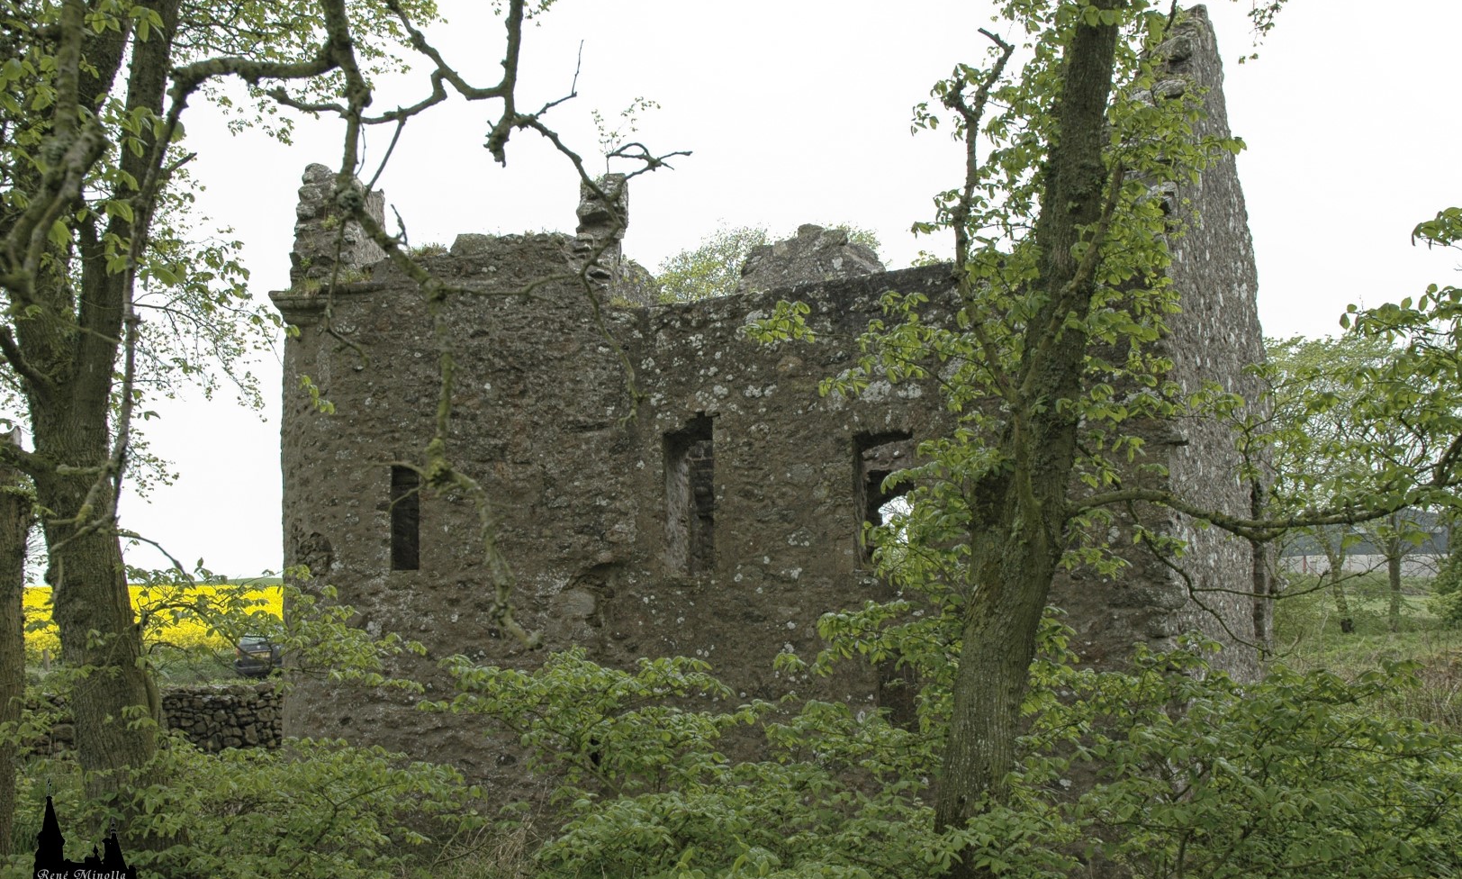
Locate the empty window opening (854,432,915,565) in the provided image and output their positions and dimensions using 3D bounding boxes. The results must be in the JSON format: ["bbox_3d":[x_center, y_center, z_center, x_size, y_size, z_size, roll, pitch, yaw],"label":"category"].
[{"bbox_3d":[1.682,0.623,13.808,0.685,1.378,0.500,-2,-5,29],"label":"empty window opening"}]

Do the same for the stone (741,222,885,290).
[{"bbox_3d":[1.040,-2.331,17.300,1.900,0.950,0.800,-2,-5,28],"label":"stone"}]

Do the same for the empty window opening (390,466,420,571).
[{"bbox_3d":[-3.895,0.958,16.623,0.462,1.329,0.450,-2,-5,25],"label":"empty window opening"}]

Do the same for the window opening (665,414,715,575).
[{"bbox_3d":[-0.333,0.627,14.928,0.628,1.756,0.500,-2,-5,29],"label":"window opening"}]

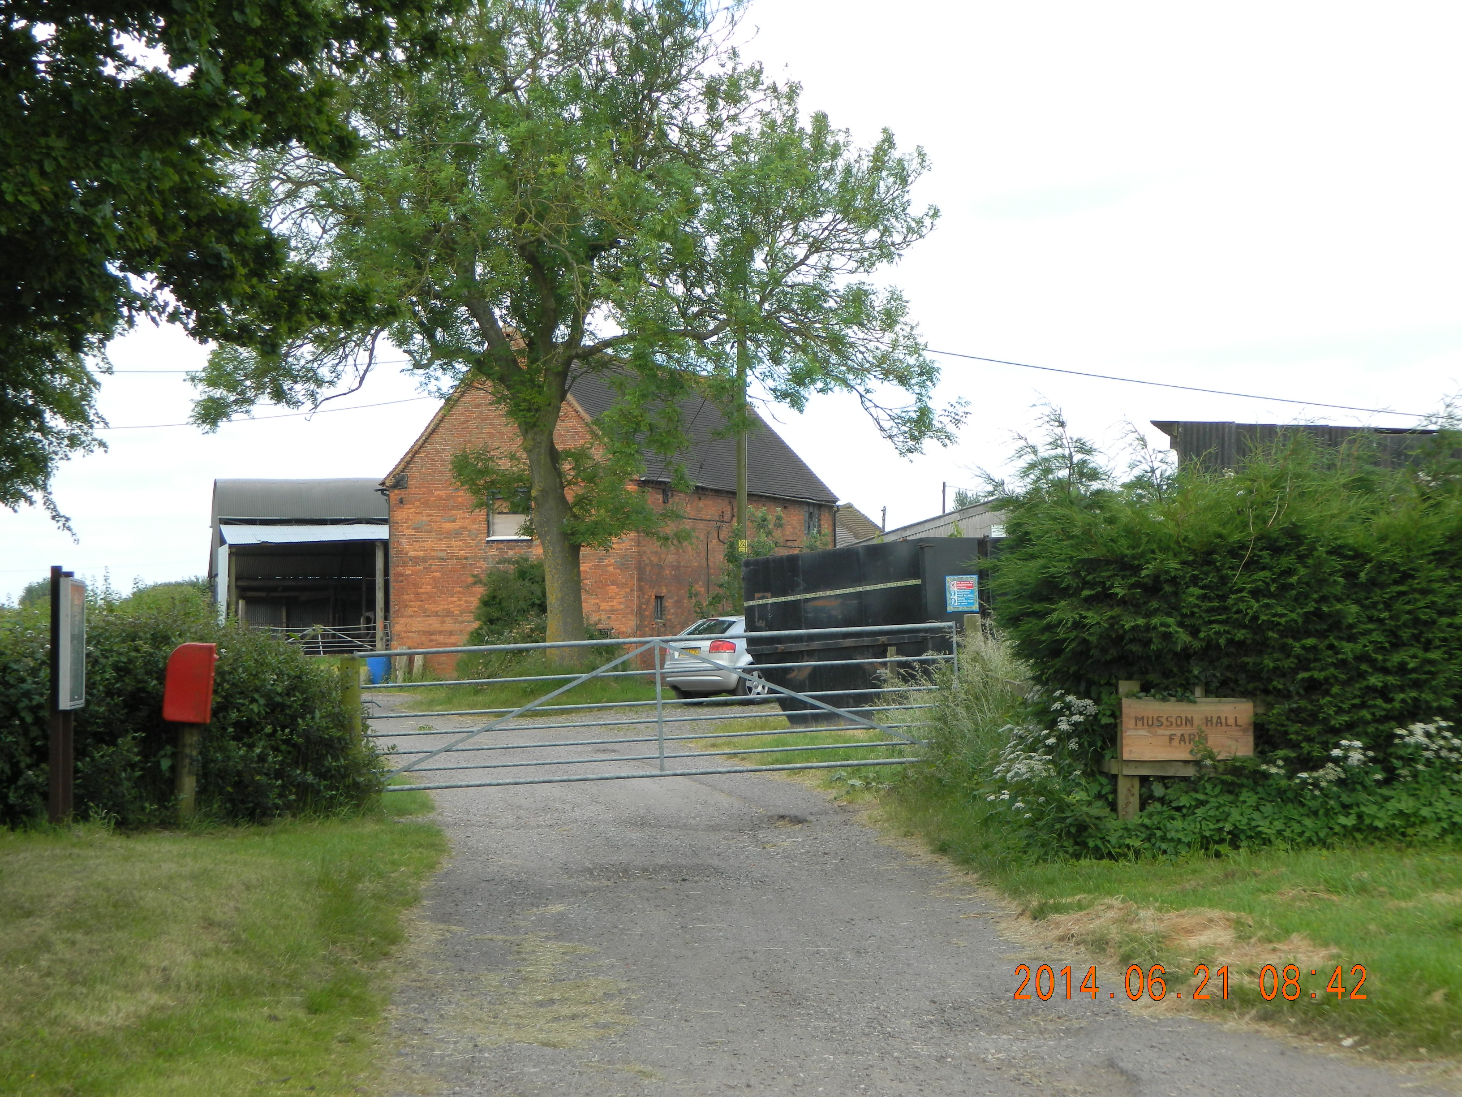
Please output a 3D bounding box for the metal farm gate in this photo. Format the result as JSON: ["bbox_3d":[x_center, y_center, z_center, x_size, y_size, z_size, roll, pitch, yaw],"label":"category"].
[{"bbox_3d":[-0.590,1.280,23.900,4.850,1.130,0.060,-2,-1,-5],"label":"metal farm gate"}]

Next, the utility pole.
[{"bbox_3d":[0.224,-0.907,61.000,0.210,7.400,0.210,0,-1,0],"label":"utility pole"}]

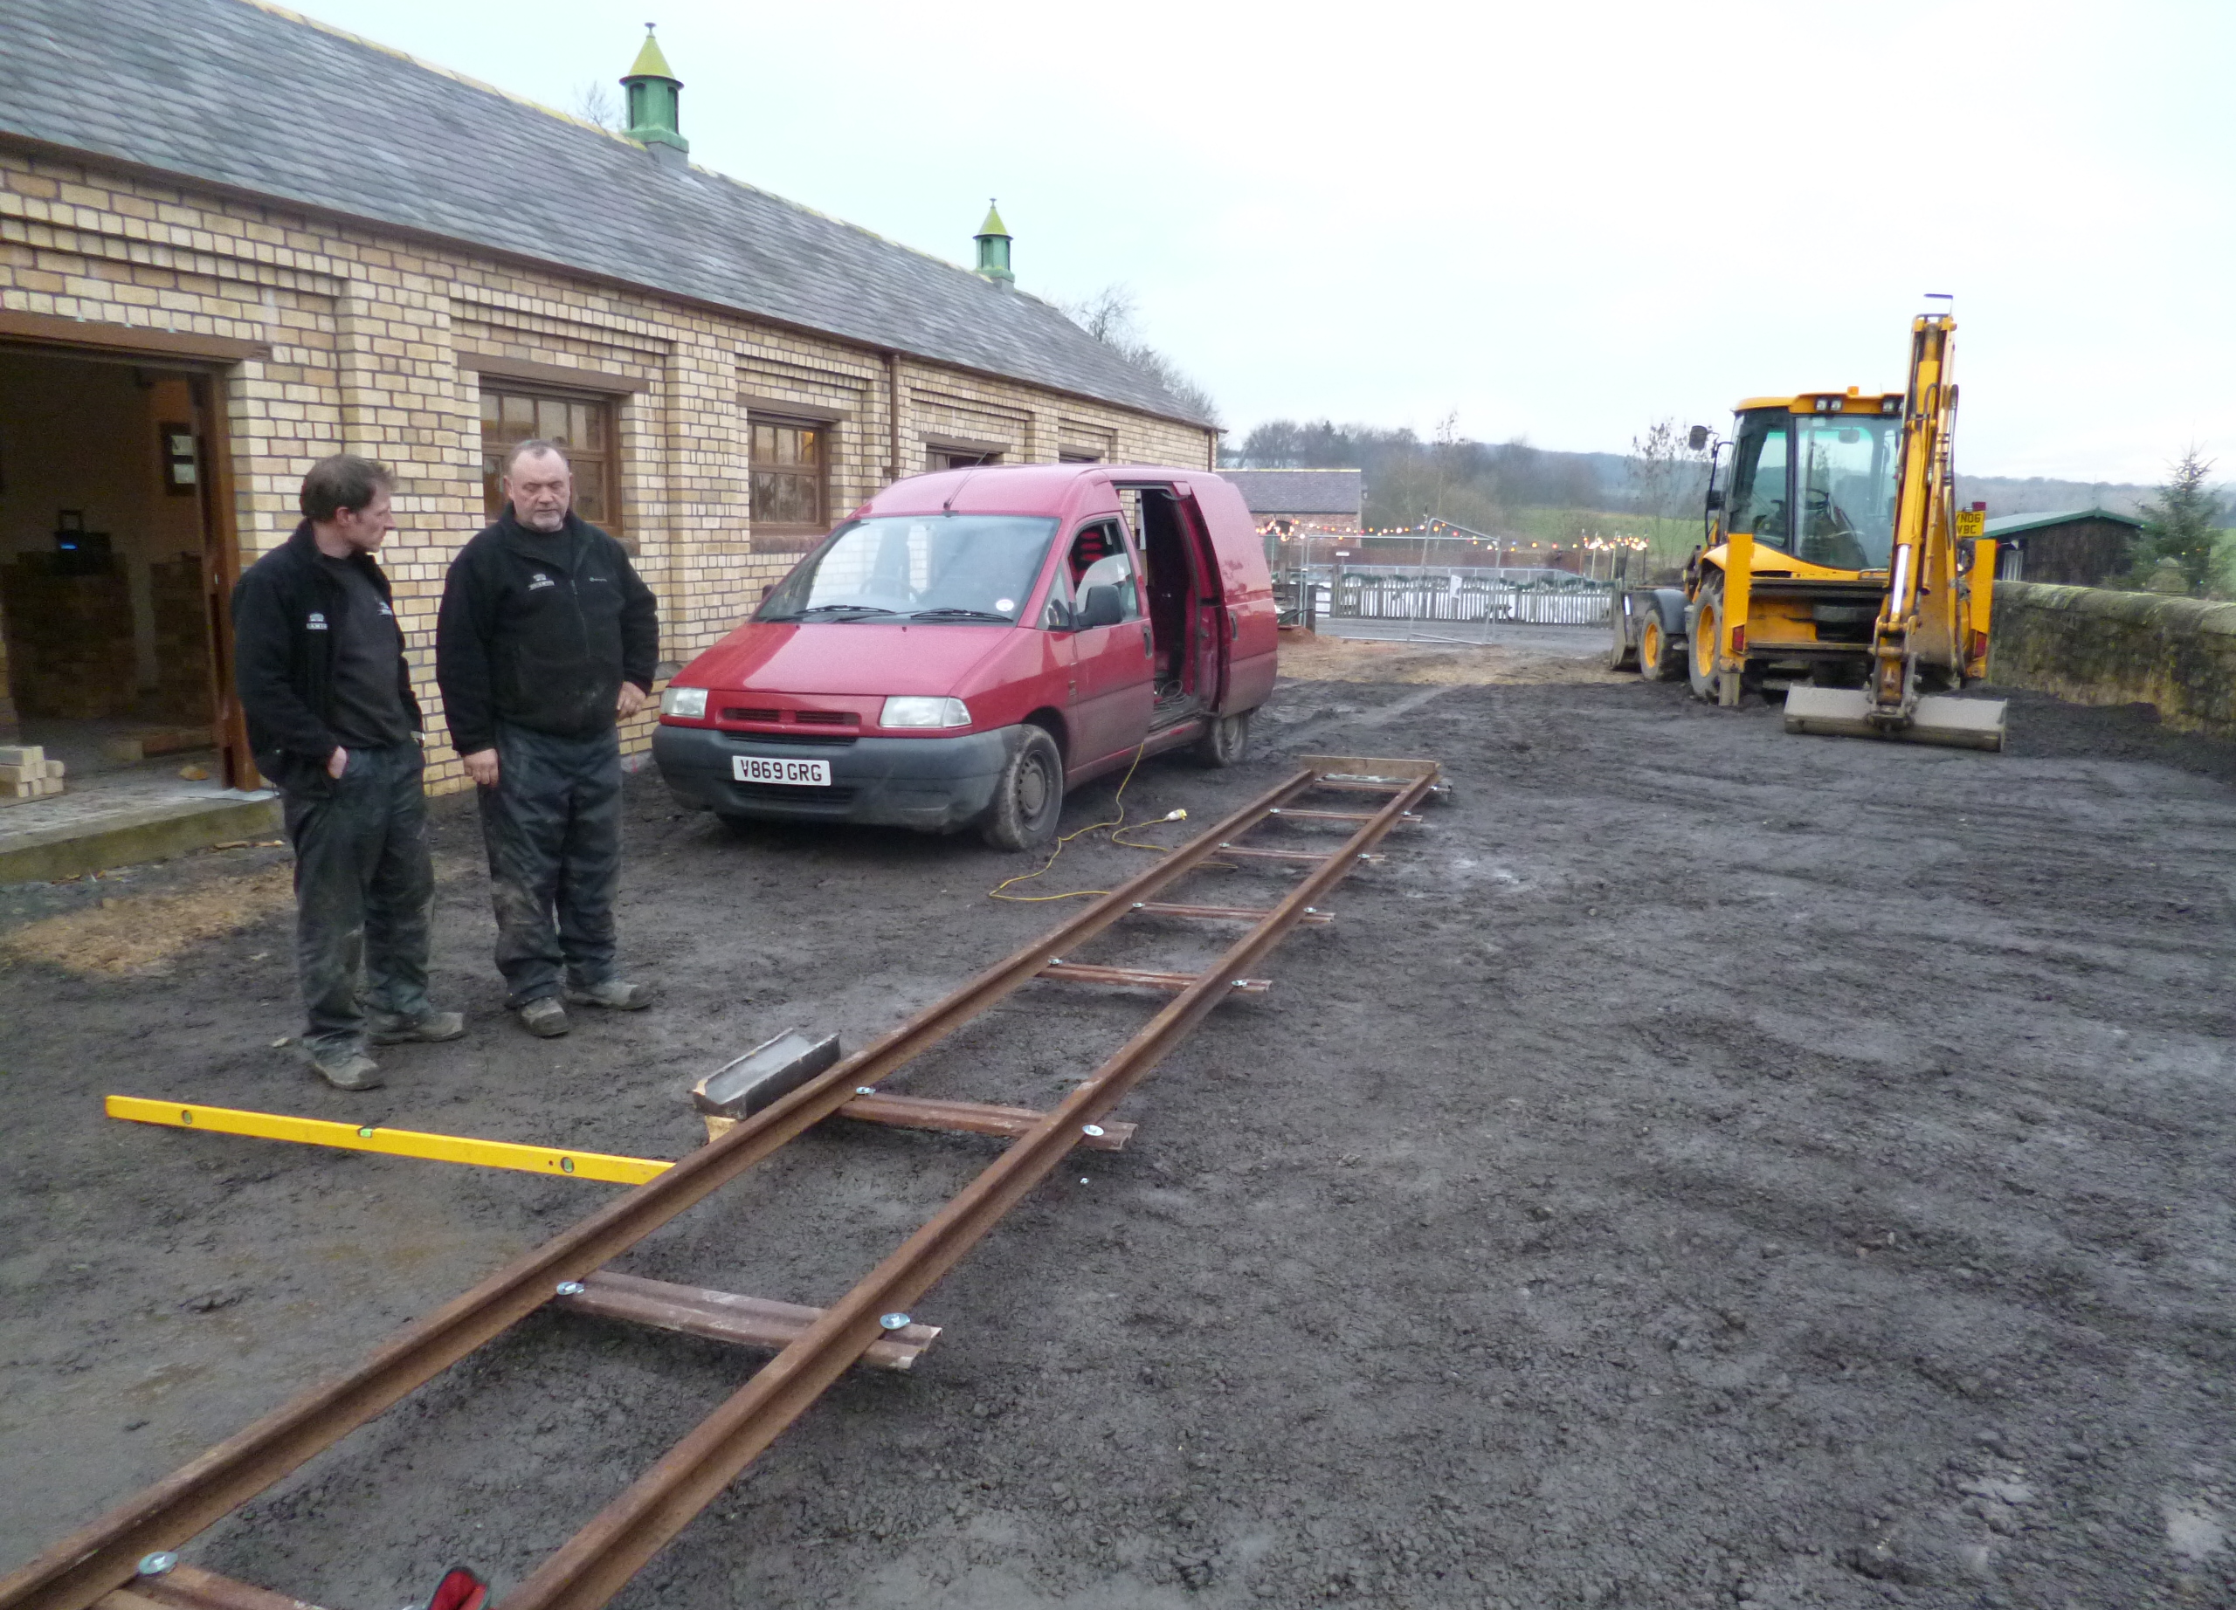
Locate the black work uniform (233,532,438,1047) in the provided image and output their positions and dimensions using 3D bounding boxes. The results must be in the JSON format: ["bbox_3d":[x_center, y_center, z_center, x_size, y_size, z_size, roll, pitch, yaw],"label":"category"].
[{"bbox_3d":[-2.161,-0.029,4.391,0.420,1.480,0.560,8,12,32],"label":"black work uniform"}]

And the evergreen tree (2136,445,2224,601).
[{"bbox_3d":[14.422,-3.510,21.005,1.450,3.000,1.450,1,10,0],"label":"evergreen tree"}]

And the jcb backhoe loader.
[{"bbox_3d":[6.704,-2.718,14.637,2.360,3.480,6.650,2,10,5],"label":"jcb backhoe loader"}]

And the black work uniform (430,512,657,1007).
[{"bbox_3d":[-1.721,-0.128,4.808,0.660,1.500,0.380,-6,12,-33],"label":"black work uniform"}]

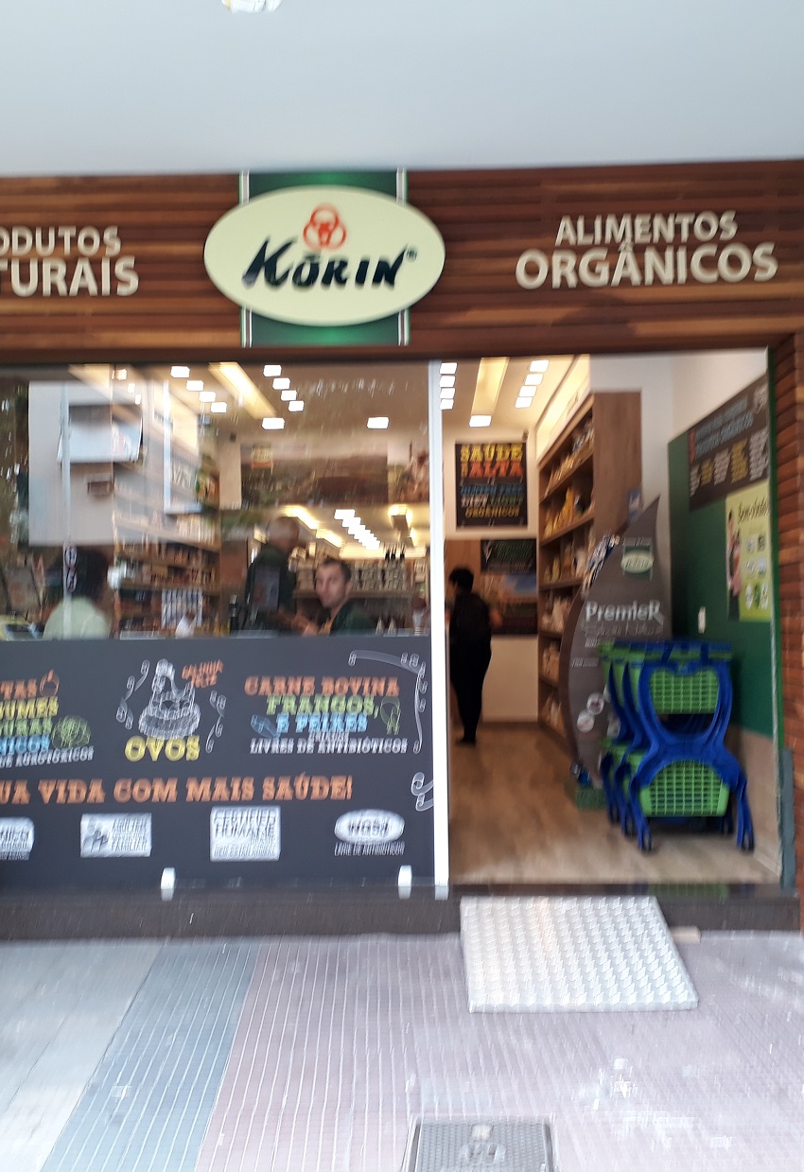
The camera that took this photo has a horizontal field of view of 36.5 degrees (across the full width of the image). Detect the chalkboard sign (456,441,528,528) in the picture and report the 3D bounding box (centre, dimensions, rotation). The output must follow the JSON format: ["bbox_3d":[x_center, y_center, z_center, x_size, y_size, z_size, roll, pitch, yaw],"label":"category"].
[{"bbox_3d":[0.935,-1.045,12.660,0.740,0.889,0.025,-1,-1,1],"label":"chalkboard sign"}]

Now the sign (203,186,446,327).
[{"bbox_3d":[-0.313,-1.338,4.991,0.978,0.569,0.080,-1,-1,1],"label":"sign"}]

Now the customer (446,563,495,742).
[{"bbox_3d":[0.647,0.647,11.326,0.400,1.635,0.520,-2,-2,42],"label":"customer"}]

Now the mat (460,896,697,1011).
[{"bbox_3d":[0.645,1.399,4.685,0.801,0.180,0.856,-1,-1,1],"label":"mat"}]

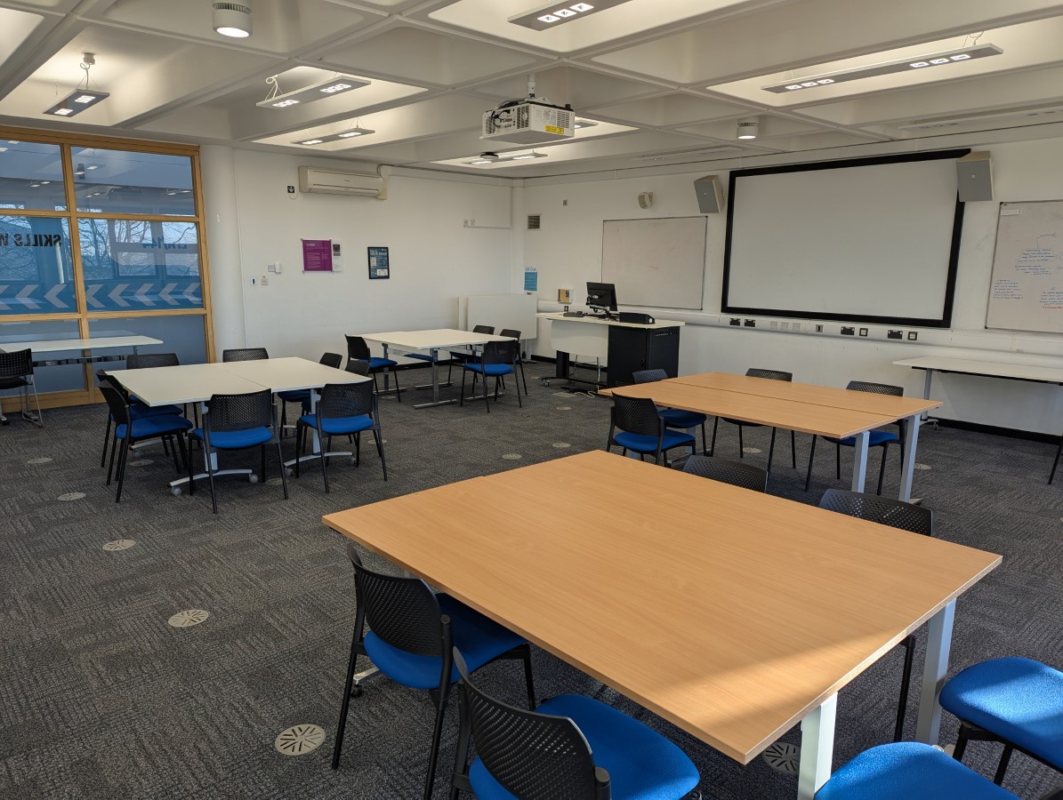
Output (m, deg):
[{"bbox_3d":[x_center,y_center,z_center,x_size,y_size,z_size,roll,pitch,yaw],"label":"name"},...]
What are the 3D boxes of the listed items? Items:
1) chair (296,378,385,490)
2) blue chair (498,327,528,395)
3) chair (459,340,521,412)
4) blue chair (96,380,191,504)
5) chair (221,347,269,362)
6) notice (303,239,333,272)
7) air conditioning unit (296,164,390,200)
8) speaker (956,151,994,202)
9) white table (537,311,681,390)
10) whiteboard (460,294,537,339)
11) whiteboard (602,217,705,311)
[{"bbox_3d":[-1.435,0.215,5.556,0.530,0.790,0.560,-9,14,-41],"label":"chair"},{"bbox_3d":[-0.392,-0.461,9.229,0.530,0.790,0.530,-7,13,-35],"label":"blue chair"},{"bbox_3d":[-0.445,-0.314,8.393,0.530,0.790,0.560,-9,14,-41],"label":"chair"},{"bbox_3d":[-2.763,0.249,5.295,0.560,0.790,0.530,-7,13,-36],"label":"blue chair"},{"bbox_3d":[-2.593,-0.070,6.985,0.530,0.790,0.560,-9,14,-41],"label":"chair"},{"bbox_3d":[-2.873,-1.941,9.947,0.423,0.435,0.015,-9,14,-41],"label":"notice"},{"bbox_3d":[-2.549,-2.938,10.030,1.150,0.330,0.240,-9,15,-42],"label":"air conditioning unit"},{"bbox_3d":[4.318,-2.149,7.120,0.220,0.420,0.300,-39,31,-29],"label":"speaker"},{"bbox_3d":[0.965,-0.591,9.606,0.800,0.930,1.950,-9,15,-42],"label":"white table"},{"bbox_3d":[-0.443,-1.272,11.531,1.428,0.714,0.060,-9,14,-41],"label":"whiteboard"},{"bbox_3d":[1.654,-1.912,10.323,0.030,1.200,1.800,-9,15,-42],"label":"whiteboard"}]

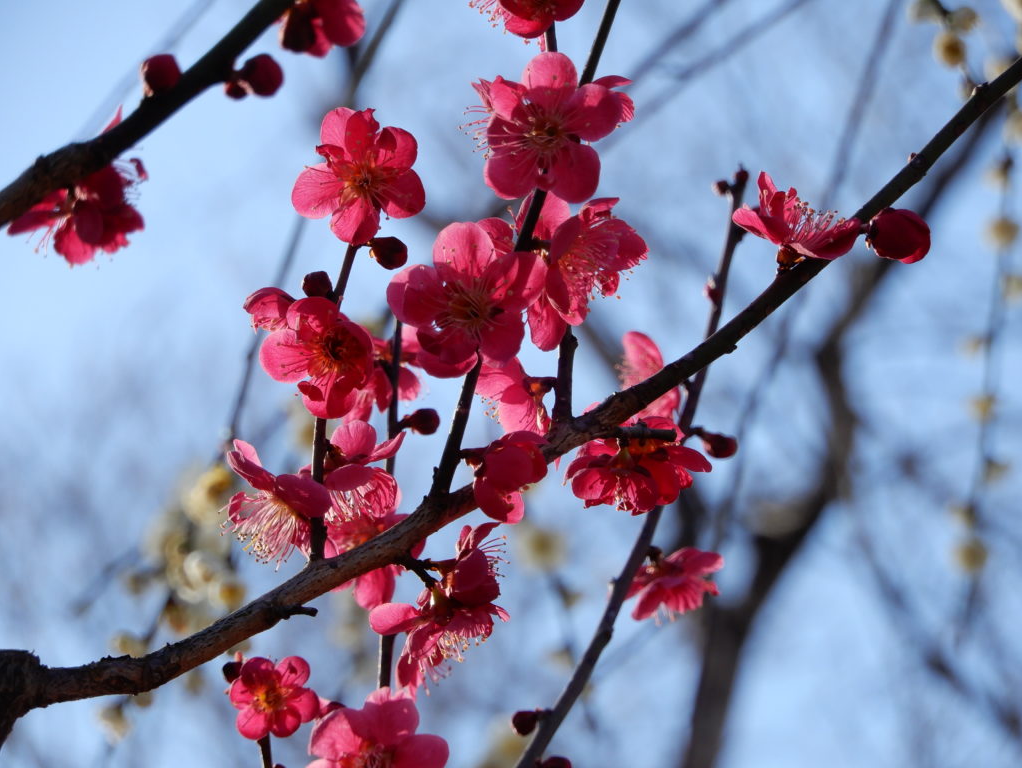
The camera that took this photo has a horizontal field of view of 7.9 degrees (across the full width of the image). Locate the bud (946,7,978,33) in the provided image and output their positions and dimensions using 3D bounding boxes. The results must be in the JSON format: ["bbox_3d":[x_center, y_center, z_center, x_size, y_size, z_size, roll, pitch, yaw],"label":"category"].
[{"bbox_3d":[0.125,-0.101,2.050,0.009,0.007,0.007,18,0,0],"label":"bud"}]

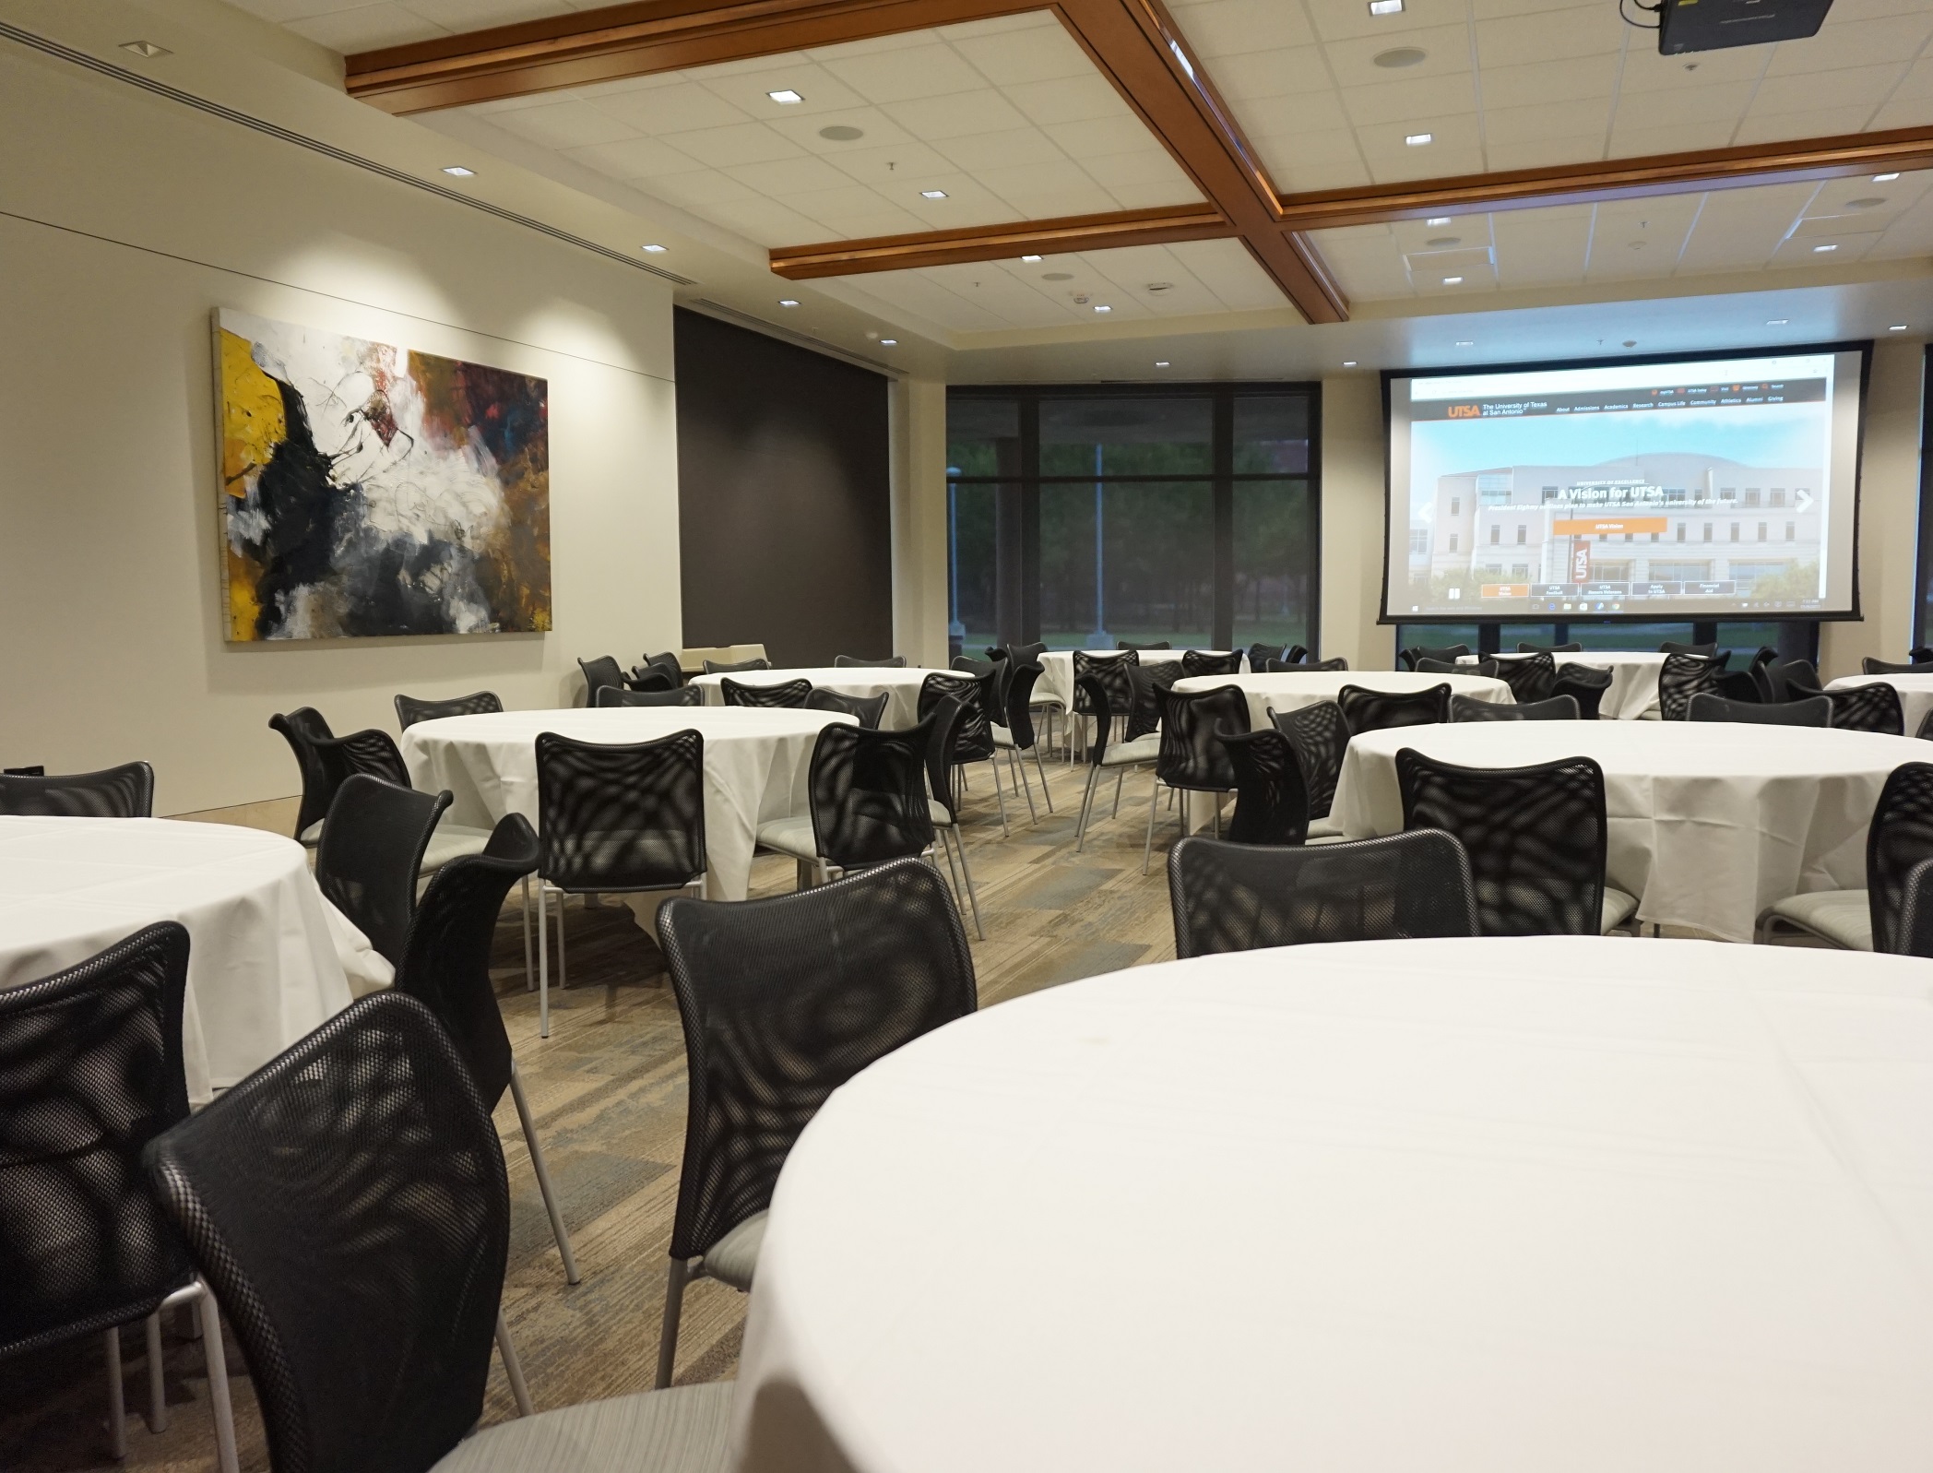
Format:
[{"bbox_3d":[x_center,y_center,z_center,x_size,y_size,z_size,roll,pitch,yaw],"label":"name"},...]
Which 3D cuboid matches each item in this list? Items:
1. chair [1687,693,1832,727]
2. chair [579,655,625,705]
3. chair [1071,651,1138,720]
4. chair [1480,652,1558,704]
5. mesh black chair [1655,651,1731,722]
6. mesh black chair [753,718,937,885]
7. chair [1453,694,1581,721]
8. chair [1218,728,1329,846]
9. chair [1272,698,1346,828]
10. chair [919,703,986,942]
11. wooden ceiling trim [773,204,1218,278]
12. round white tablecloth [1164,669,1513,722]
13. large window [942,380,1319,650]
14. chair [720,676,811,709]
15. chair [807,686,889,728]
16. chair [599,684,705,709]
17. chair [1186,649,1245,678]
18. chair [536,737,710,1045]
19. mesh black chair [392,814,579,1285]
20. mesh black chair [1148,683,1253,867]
[{"bbox_3d":[2.574,0.286,4.909,0.470,0.828,0.550,4,7,43],"label":"chair"},{"bbox_3d":[-2.164,-0.094,9.562,0.560,0.840,0.470,2,6,23],"label":"chair"},{"bbox_3d":[1.010,-0.209,10.297,0.480,0.825,0.560,1,6,17],"label":"chair"},{"bbox_3d":[3.389,-0.105,8.908,0.480,0.825,0.560,3,6,34],"label":"chair"},{"bbox_3d":[4.265,-0.111,8.995,0.470,0.820,0.550,-2,6,-20],"label":"mesh black chair"},{"bbox_3d":[-0.438,0.344,4.569,0.560,0.840,0.470,4,7,41],"label":"mesh black chair"},{"bbox_3d":[1.832,0.300,4.761,0.470,0.840,0.560,0,5,2],"label":"chair"},{"bbox_3d":[1.014,0.367,4.163,0.550,0.820,0.470,-2,5,-14],"label":"chair"},{"bbox_3d":[1.298,0.321,4.632,0.560,0.825,0.480,4,7,41],"label":"chair"},{"bbox_3d":[-0.219,0.285,5.268,0.550,0.828,0.470,-1,5,-9],"label":"chair"},{"bbox_3d":[0.181,-3.160,9.428,3.070,0.150,0.420,1,6,21],"label":"wooden ceiling trim"},{"bbox_3d":[1.769,0.063,6.937,1.570,0.620,1.570,-1,5,0],"label":"round white tablecloth"},{"bbox_3d":[1.696,-1.970,14.984,3.790,3.170,0.150,-1,5,0],"label":"large window"},{"bbox_3d":[-0.868,0.113,7.103,0.480,0.825,0.560,1,6,13],"label":"chair"},{"bbox_3d":[-0.625,0.258,5.536,0.470,0.840,0.560,4,7,43],"label":"chair"},{"bbox_3d":[-1.324,0.211,6.095,0.470,0.820,0.550,-1,5,-5],"label":"chair"},{"bbox_3d":[1.553,-0.151,9.705,0.470,0.840,0.560,-1,5,-7],"label":"chair"},{"bbox_3d":[-0.972,0.380,4.280,0.480,0.825,0.560,-1,5,-9],"label":"chair"},{"bbox_3d":[-0.966,0.566,2.300,0.560,0.825,0.480,-1,5,-4],"label":"mesh black chair"},{"bbox_3d":[1.053,0.180,6.179,0.470,0.820,0.550,3,6,32],"label":"mesh black chair"}]

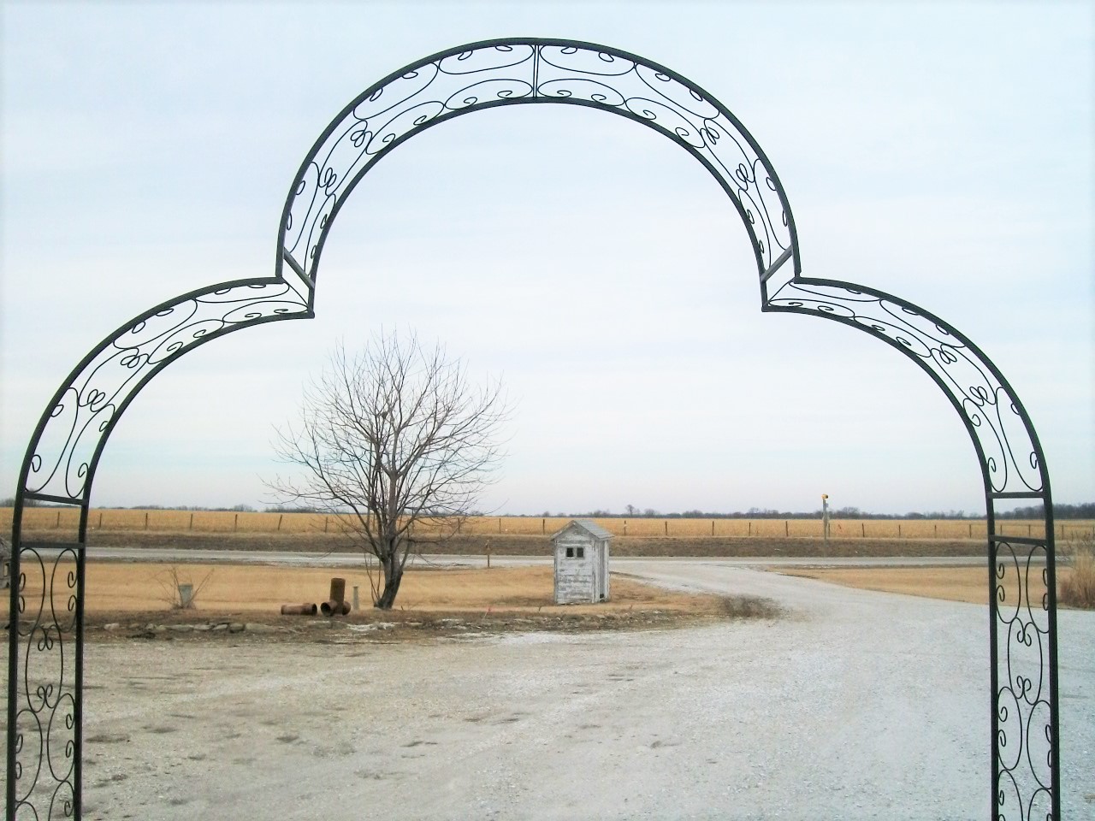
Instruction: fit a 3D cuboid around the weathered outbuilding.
[{"bbox_3d":[0.930,3.853,29.213,1.280,2.130,1.280,-2,-6,20],"label":"weathered outbuilding"}]

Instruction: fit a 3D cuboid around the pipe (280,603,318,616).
[{"bbox_3d":[-5.452,4.370,25.099,0.770,0.270,0.270,-1,-5,12],"label":"pipe"}]

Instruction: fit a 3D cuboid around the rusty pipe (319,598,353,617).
[{"bbox_3d":[-4.646,4.350,25.207,0.310,0.340,0.640,-3,-6,32],"label":"rusty pipe"}]

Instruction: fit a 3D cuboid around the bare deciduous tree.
[{"bbox_3d":[-3.745,1.400,27.249,5.700,6.600,5.500,0,-5,0],"label":"bare deciduous tree"}]

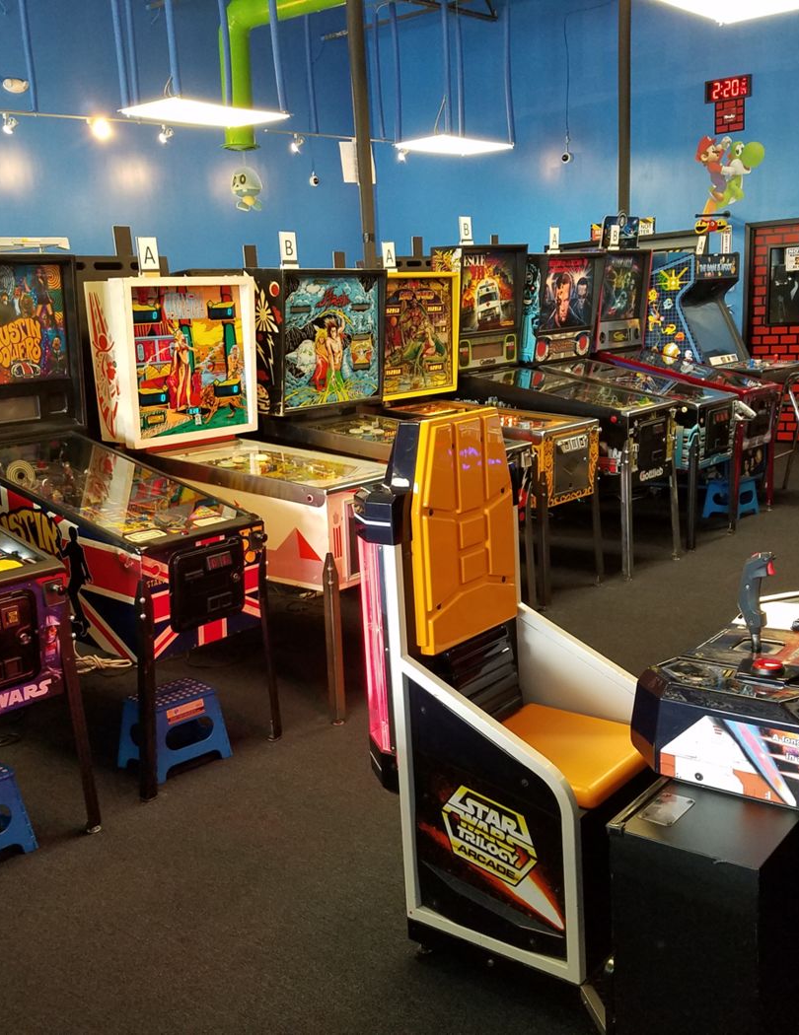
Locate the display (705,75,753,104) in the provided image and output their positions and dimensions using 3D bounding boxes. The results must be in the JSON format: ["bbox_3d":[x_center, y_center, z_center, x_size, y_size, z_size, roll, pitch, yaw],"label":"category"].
[{"bbox_3d":[3.340,-4.340,10.510,0.480,0.205,0.050,7,15,38],"label":"display"}]

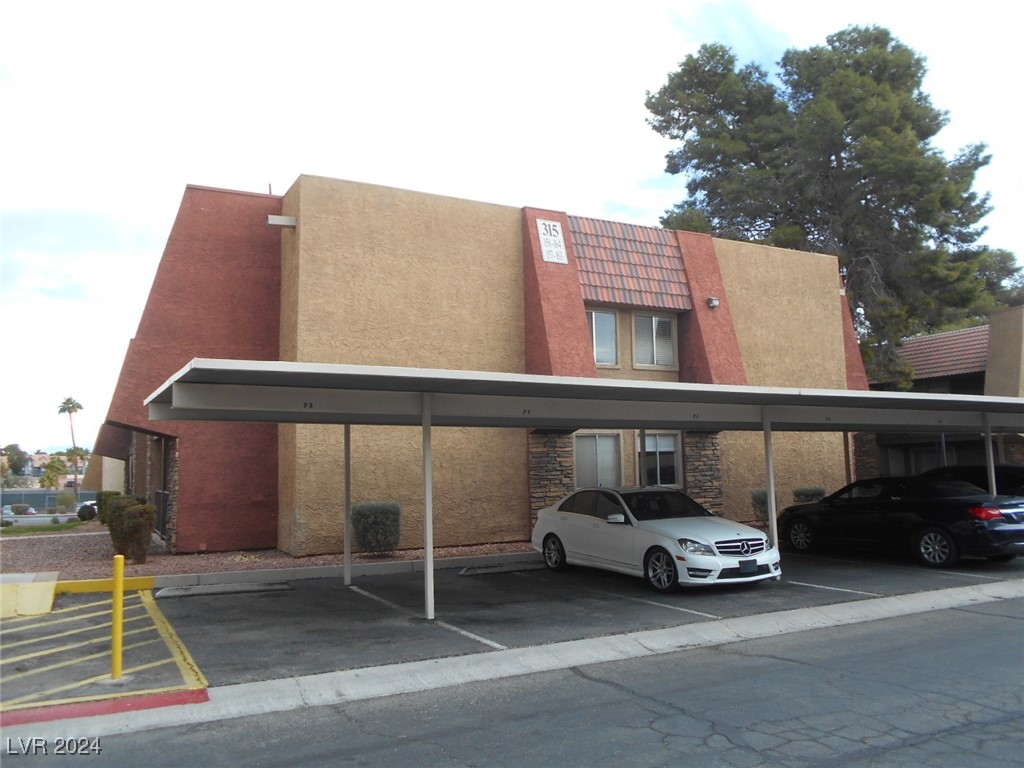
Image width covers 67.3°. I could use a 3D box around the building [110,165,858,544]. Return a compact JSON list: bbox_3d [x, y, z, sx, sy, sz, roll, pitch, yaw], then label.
[{"bbox_3d":[-2.427,1.031,26.780,20.400,7.150,21.600,2,-7,-27],"label":"building"}]

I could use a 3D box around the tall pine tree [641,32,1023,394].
[{"bbox_3d":[12.392,-4.606,29.714,13.800,18.400,12.900,2,-7,-27],"label":"tall pine tree"}]

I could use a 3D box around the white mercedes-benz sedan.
[{"bbox_3d":[2.080,2.385,12.400,1.820,1.445,4.600,3,-7,-29],"label":"white mercedes-benz sedan"}]

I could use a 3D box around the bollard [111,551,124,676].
[{"bbox_3d":[-3.484,2.052,6.828,0.100,1.060,0.100,2,-7,-27],"label":"bollard"}]

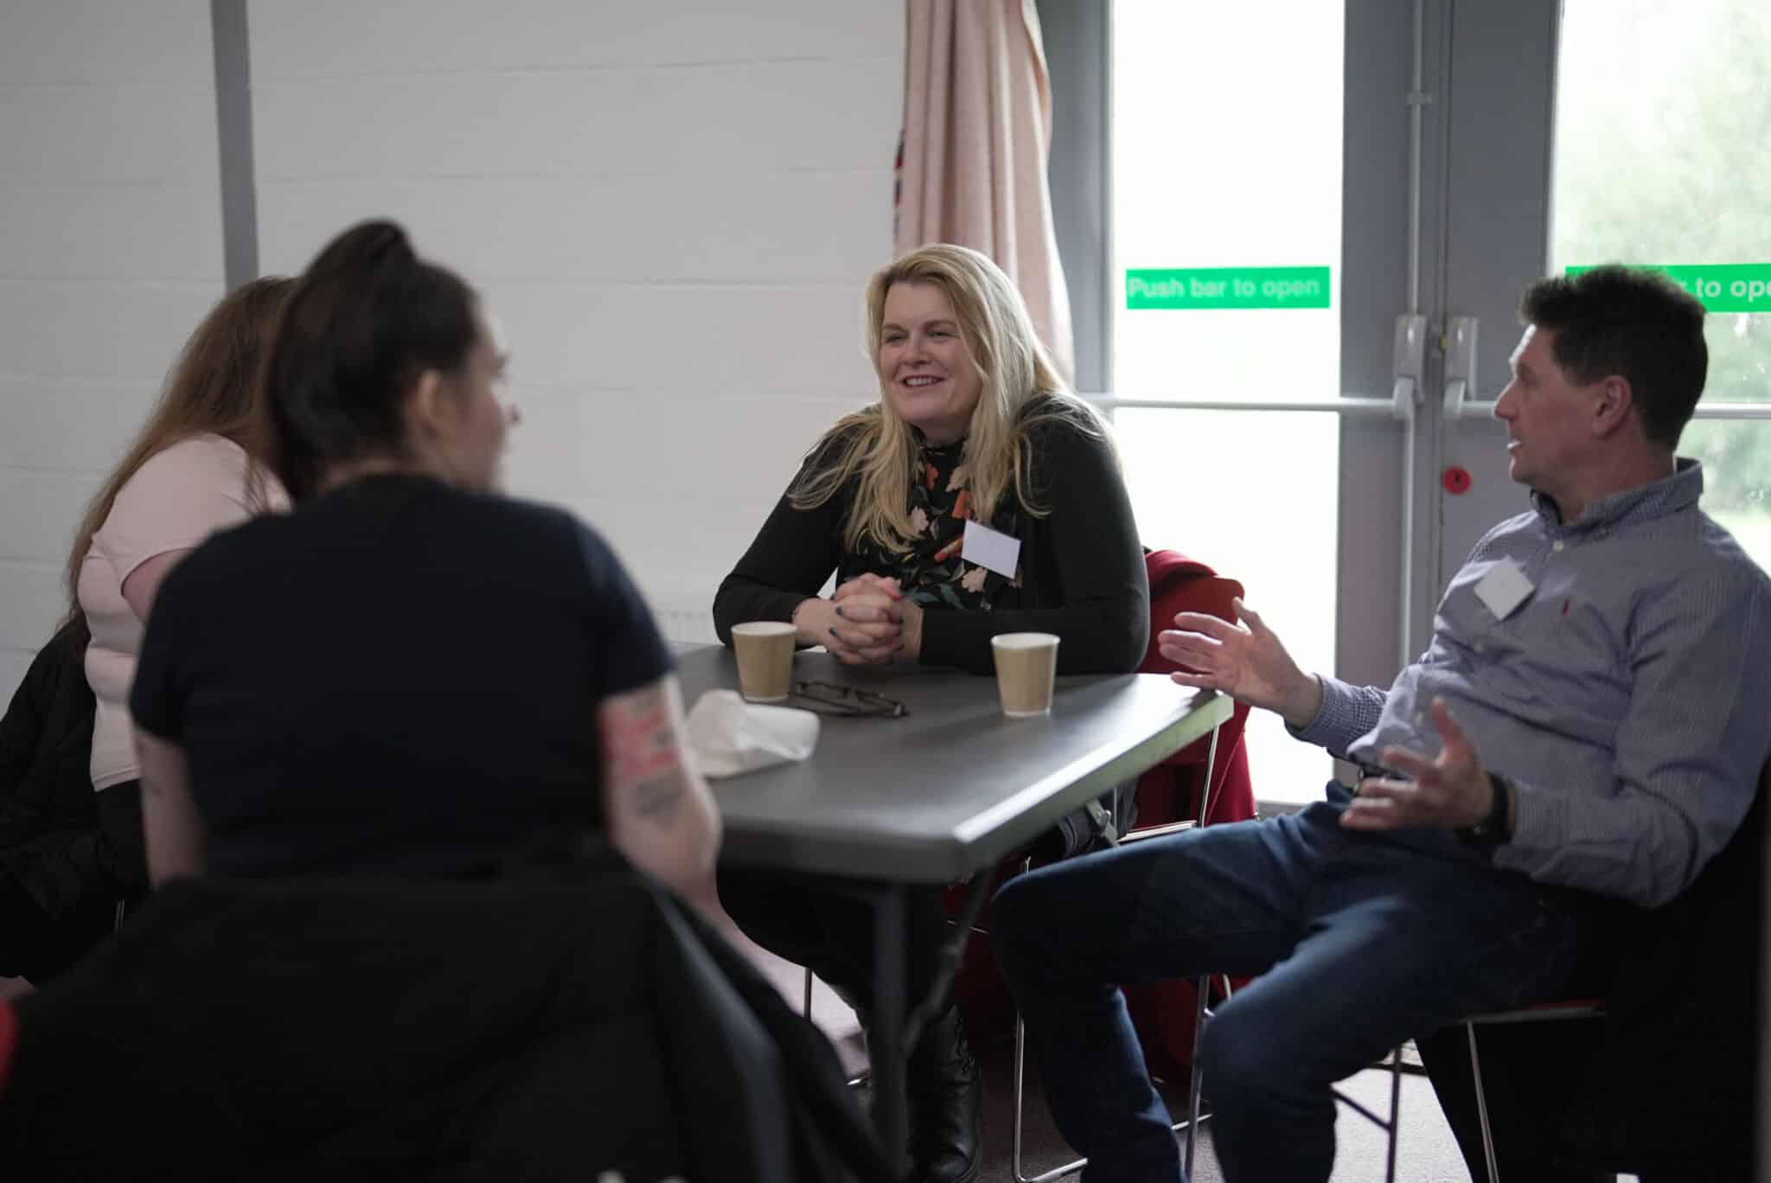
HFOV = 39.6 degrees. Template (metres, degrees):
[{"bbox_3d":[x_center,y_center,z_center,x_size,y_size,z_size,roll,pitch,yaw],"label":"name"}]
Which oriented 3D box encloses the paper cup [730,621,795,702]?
[{"bbox_3d":[-0.149,0.086,3.008,0.081,0.089,0.081,-1,9,0],"label":"paper cup"}]

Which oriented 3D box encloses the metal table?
[{"bbox_3d":[-0.133,0.516,2.937,0.890,0.740,0.870,3,10,26],"label":"metal table"}]

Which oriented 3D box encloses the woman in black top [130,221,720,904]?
[{"bbox_3d":[-0.329,0.315,2.329,0.500,1.325,0.720,1,9,12],"label":"woman in black top"}]

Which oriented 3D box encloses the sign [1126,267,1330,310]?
[{"bbox_3d":[0.643,-0.572,4.641,0.398,0.077,0.010,3,10,25],"label":"sign"}]

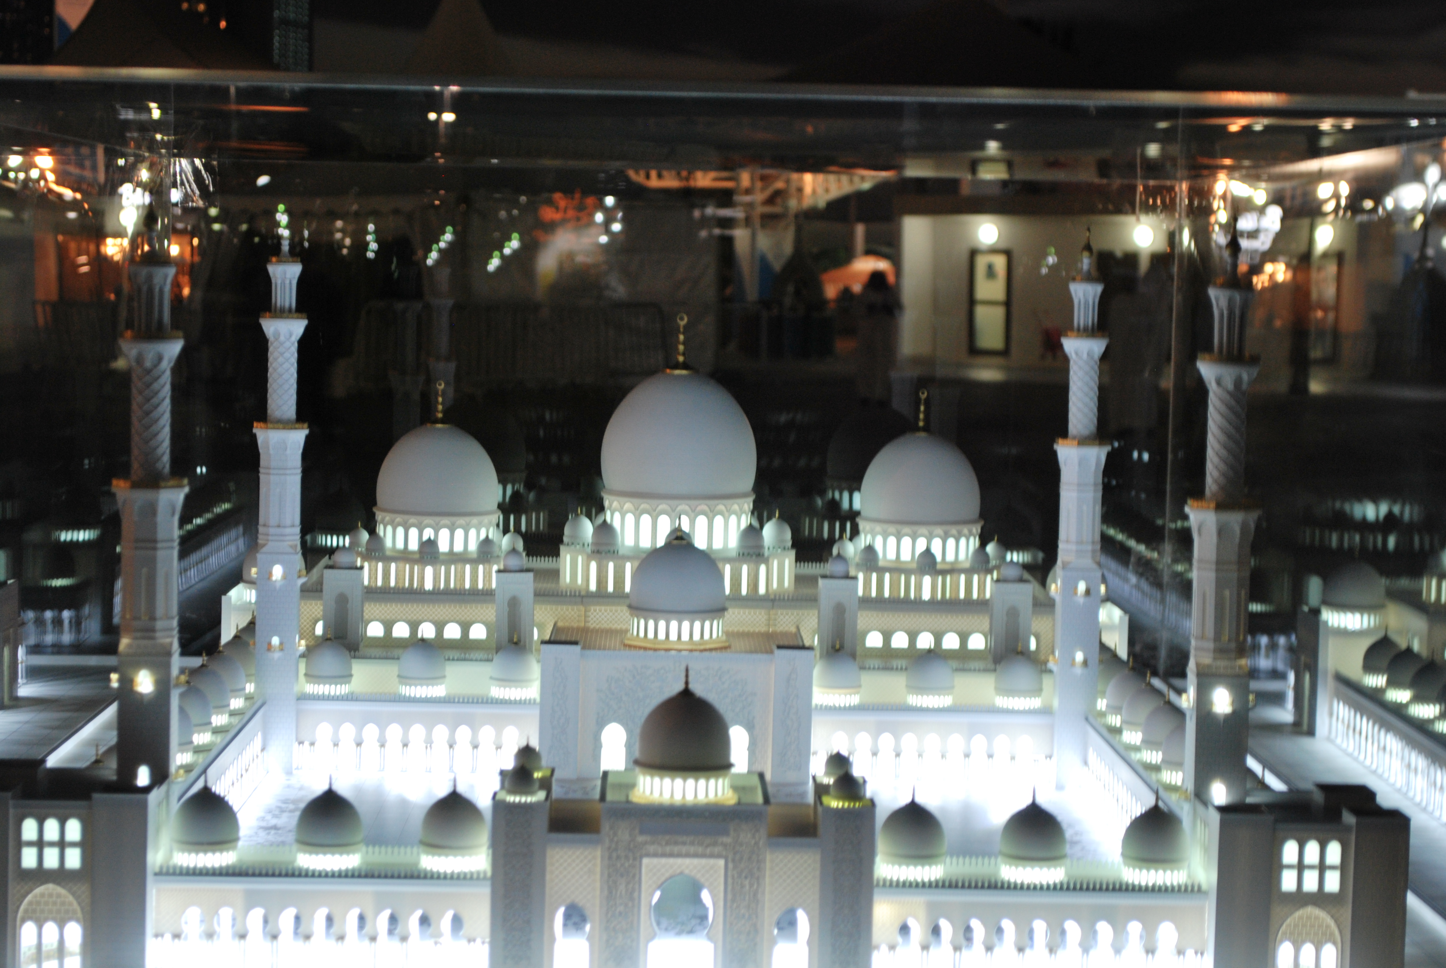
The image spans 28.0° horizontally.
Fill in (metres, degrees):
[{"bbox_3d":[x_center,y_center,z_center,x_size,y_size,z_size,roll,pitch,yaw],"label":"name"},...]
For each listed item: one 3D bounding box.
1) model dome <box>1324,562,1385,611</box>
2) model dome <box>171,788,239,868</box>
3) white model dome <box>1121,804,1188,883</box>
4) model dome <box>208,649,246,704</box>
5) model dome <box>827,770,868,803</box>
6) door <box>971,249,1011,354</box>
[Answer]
[{"bbox_3d":[0.972,0.153,4.455,0.096,0.070,0.096,1,4,-1],"label":"model dome"},{"bbox_3d":[-0.524,0.345,2.932,0.067,0.076,0.067,1,4,-1],"label":"model dome"},{"bbox_3d":[0.420,0.346,2.819,0.065,0.079,0.065,1,4,-1],"label":"white model dome"},{"bbox_3d":[-0.677,0.264,3.911,0.068,0.076,0.068,1,4,-1],"label":"model dome"},{"bbox_3d":[0.123,0.299,2.858,0.035,0.032,0.035,1,4,-1],"label":"model dome"},{"bbox_3d":[5.251,-3.566,56.783,0.820,2.060,0.070,3,5,23],"label":"door"}]

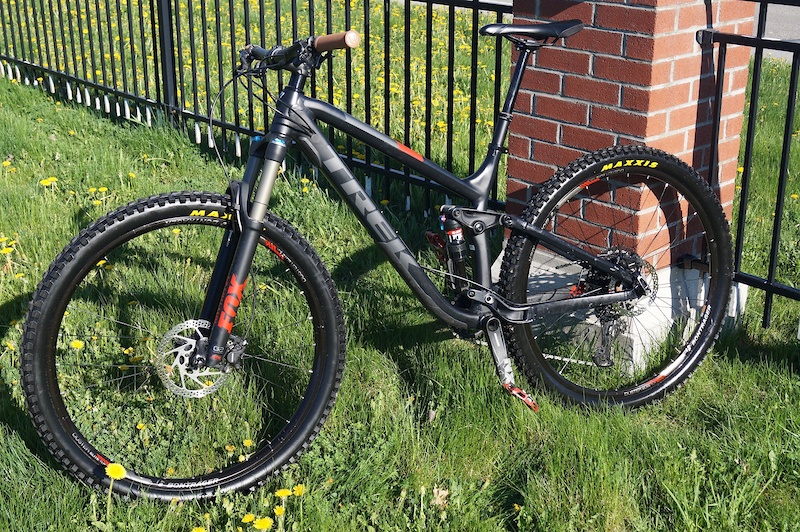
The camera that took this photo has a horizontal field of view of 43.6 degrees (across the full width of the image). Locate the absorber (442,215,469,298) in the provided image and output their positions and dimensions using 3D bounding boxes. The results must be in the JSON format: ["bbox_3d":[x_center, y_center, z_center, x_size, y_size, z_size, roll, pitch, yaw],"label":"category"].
[{"bbox_3d":[0.144,-0.025,2.533,0.056,0.217,0.052,-7,11,1],"label":"absorber"}]

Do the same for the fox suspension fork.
[{"bbox_3d":[-0.376,-0.044,2.321,0.120,0.560,0.180,17,2,-27],"label":"fox suspension fork"}]

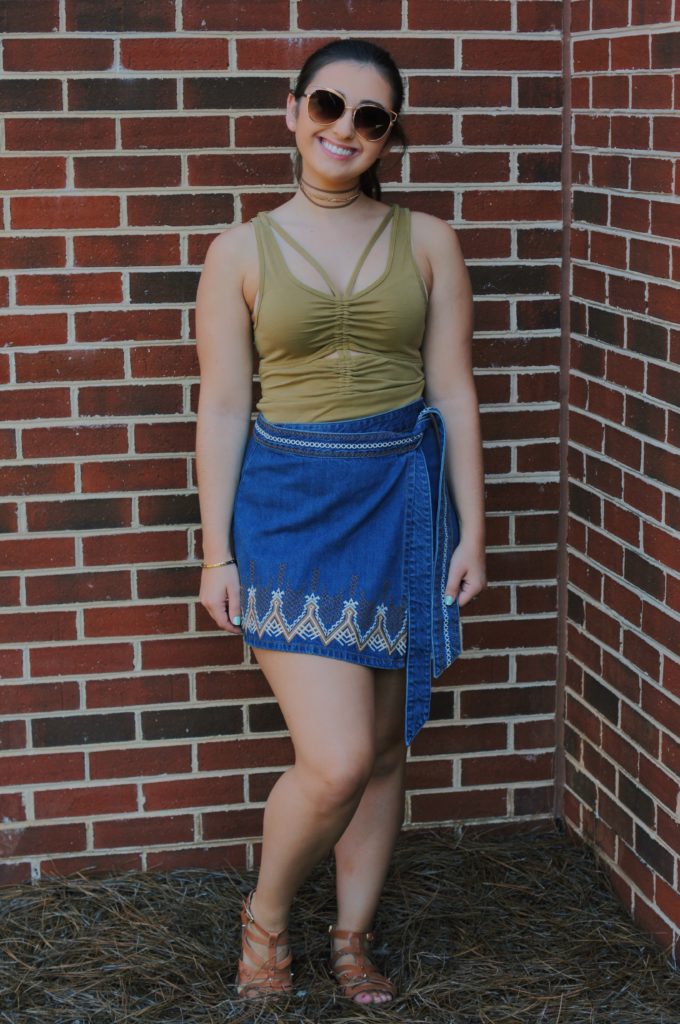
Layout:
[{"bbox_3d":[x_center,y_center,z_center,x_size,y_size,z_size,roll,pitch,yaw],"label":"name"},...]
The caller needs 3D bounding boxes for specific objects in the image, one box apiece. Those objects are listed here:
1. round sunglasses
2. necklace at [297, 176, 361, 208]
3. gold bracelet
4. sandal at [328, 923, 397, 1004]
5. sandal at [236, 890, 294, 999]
[{"bbox_3d":[0.007,-0.626,3.356,0.140,0.057,0.142,9,9,-10],"label":"round sunglasses"},{"bbox_3d":[-0.015,-0.512,3.394,0.100,0.033,0.106,4,28,-4],"label":"necklace"},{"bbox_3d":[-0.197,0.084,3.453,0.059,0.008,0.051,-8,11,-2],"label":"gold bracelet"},{"bbox_3d":[0.030,0.730,3.546,0.090,0.102,0.232,-2,11,-10],"label":"sandal"},{"bbox_3d":[-0.122,0.722,3.561,0.090,0.115,0.232,0,11,0],"label":"sandal"}]

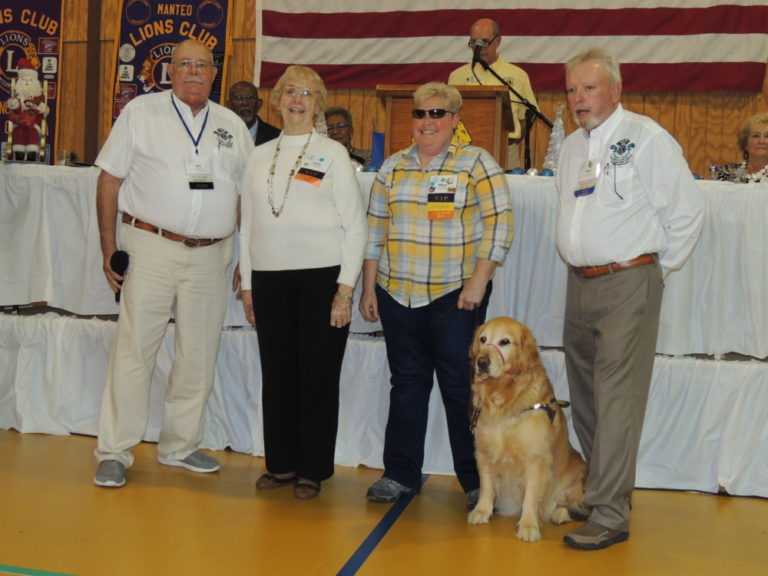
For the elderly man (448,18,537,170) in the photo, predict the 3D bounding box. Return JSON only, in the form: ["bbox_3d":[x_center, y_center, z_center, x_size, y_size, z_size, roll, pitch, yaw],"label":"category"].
[{"bbox_3d":[0.625,-0.716,5.600,0.550,1.740,0.450,3,4,12],"label":"elderly man"}]

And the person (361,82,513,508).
[{"bbox_3d":[0.216,0.012,3.777,0.580,1.620,0.400,3,4,17],"label":"person"}]

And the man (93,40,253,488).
[{"bbox_3d":[-0.903,-0.116,3.976,0.630,1.770,0.460,1,4,-24],"label":"man"}]

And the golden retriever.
[{"bbox_3d":[0.570,0.488,3.505,0.360,0.730,0.620,5,5,42],"label":"golden retriever"}]

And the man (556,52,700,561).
[{"bbox_3d":[0.848,0.019,3.388,0.540,1.700,0.480,5,5,42],"label":"man"}]

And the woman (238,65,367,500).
[{"bbox_3d":[-0.334,-0.036,3.835,0.490,1.670,0.360,3,4,10],"label":"woman"}]

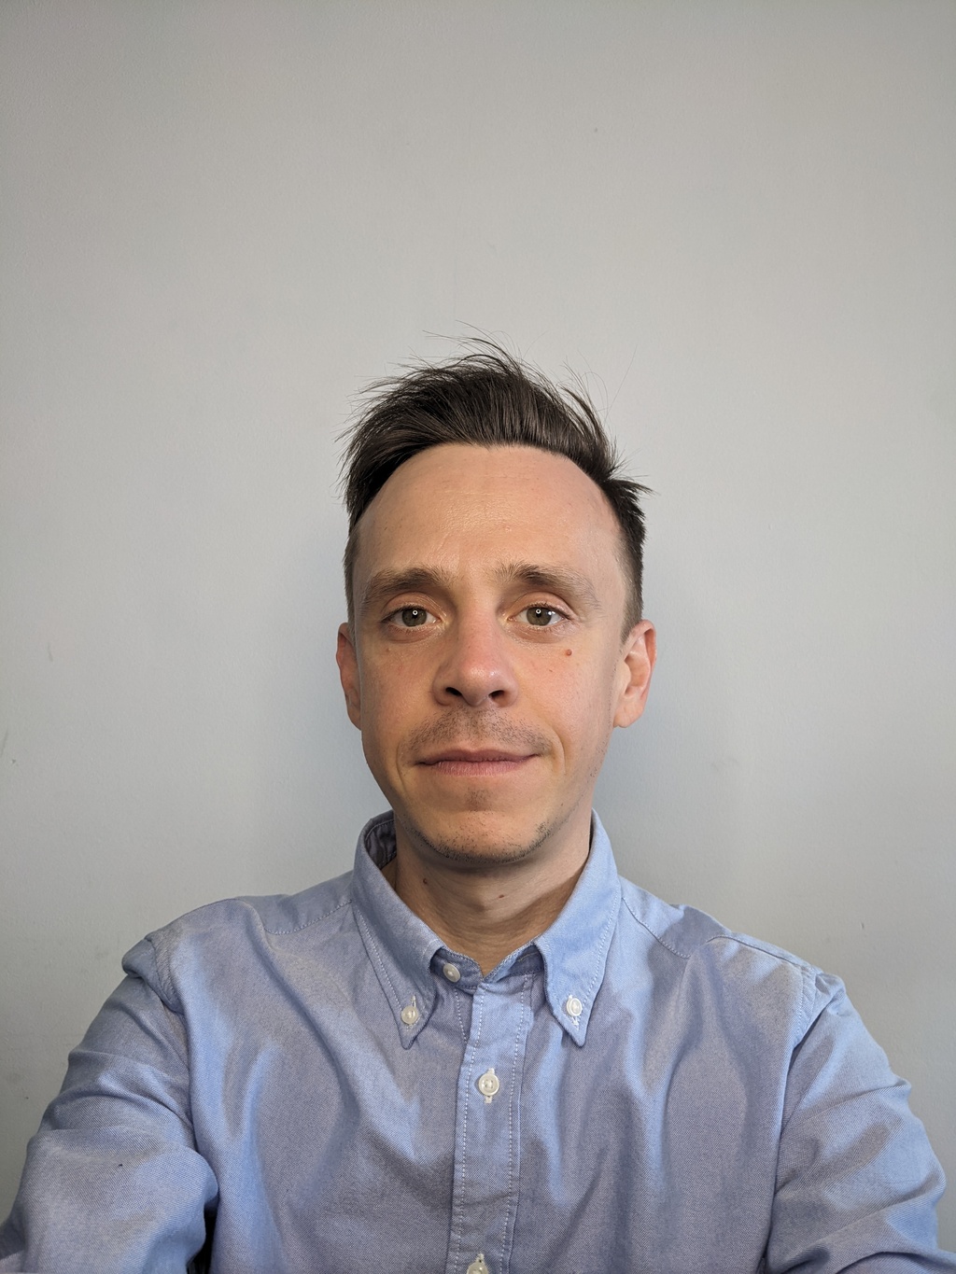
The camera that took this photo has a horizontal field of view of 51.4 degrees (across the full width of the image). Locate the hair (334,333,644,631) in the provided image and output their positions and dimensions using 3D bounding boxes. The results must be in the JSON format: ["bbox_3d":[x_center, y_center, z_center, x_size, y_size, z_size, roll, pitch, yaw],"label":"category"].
[{"bbox_3d":[0.011,-0.073,0.588,0.182,0.182,0.205,-1,-8,6],"label":"hair"}]

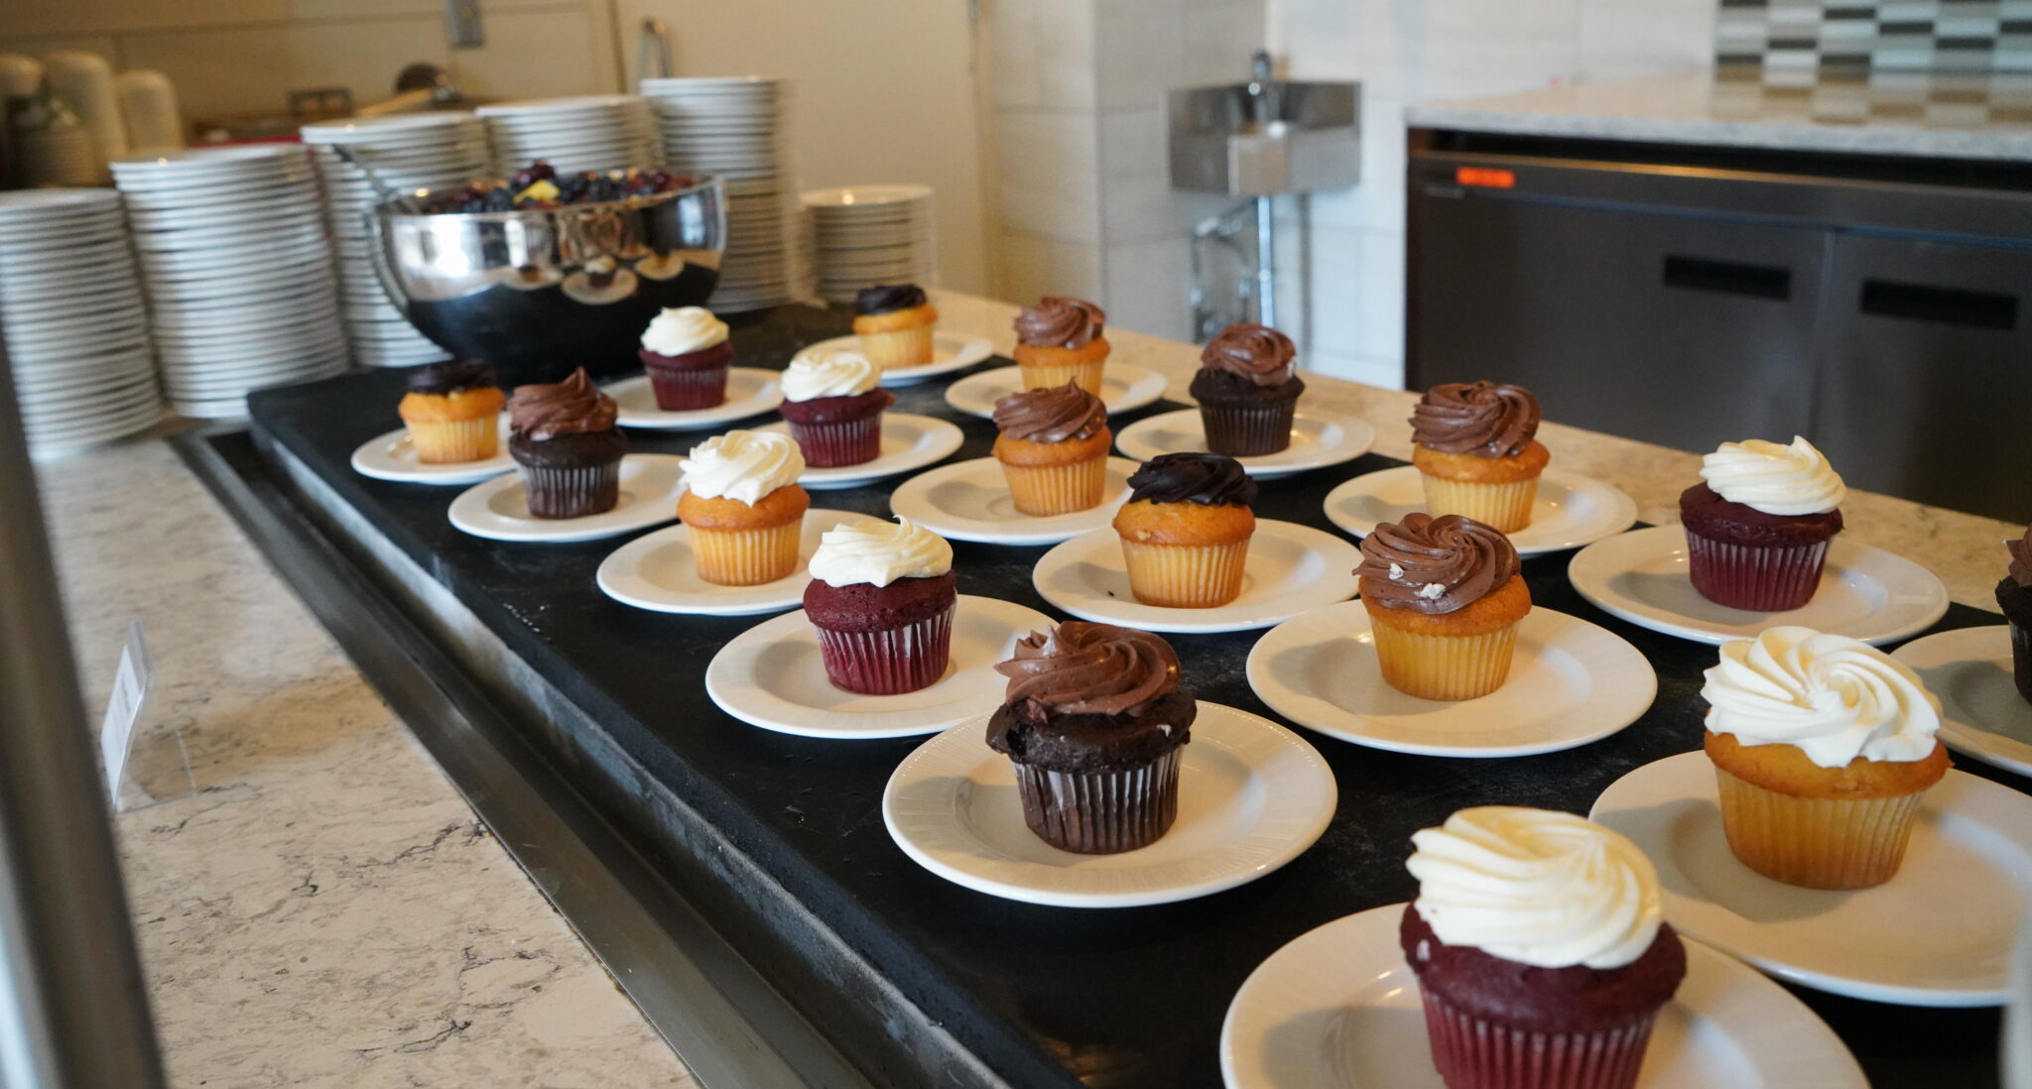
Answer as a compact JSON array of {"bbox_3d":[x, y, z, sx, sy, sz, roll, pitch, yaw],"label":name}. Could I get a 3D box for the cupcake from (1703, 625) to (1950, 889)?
[{"bbox_3d":[0.263,0.067,0.551,0.073,0.071,0.073,-3,19,0],"label":"cupcake"}]

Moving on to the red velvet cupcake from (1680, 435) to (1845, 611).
[{"bbox_3d":[0.343,-0.012,0.778,0.070,0.071,0.070,-3,19,0],"label":"red velvet cupcake"}]

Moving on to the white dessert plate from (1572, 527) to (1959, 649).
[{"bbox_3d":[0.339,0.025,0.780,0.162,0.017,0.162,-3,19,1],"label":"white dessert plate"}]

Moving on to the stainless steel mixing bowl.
[{"bbox_3d":[-0.391,-0.232,1.474,0.293,0.151,0.293,-3,18,1],"label":"stainless steel mixing bowl"}]

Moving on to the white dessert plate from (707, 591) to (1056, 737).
[{"bbox_3d":[-0.055,0.059,0.761,0.166,0.019,0.166,-3,18,1],"label":"white dessert plate"}]

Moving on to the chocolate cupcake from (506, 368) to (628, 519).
[{"bbox_3d":[-0.264,-0.063,0.994,0.069,0.082,0.069,-3,19,0],"label":"chocolate cupcake"}]

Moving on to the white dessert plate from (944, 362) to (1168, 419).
[{"bbox_3d":[0.029,-0.103,1.219,0.160,0.019,0.160,-3,18,1],"label":"white dessert plate"}]

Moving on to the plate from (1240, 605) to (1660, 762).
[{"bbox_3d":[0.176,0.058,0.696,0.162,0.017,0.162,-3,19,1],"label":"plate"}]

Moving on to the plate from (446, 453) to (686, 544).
[{"bbox_3d":[-0.264,-0.024,1.051,0.166,0.019,0.166,-3,18,0],"label":"plate"}]

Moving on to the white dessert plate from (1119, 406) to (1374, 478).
[{"bbox_3d":[0.143,-0.057,1.057,0.160,0.019,0.160,-3,18,1],"label":"white dessert plate"}]

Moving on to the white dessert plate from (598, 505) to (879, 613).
[{"bbox_3d":[-0.139,0.015,0.911,0.166,0.019,0.166,-3,18,0],"label":"white dessert plate"}]

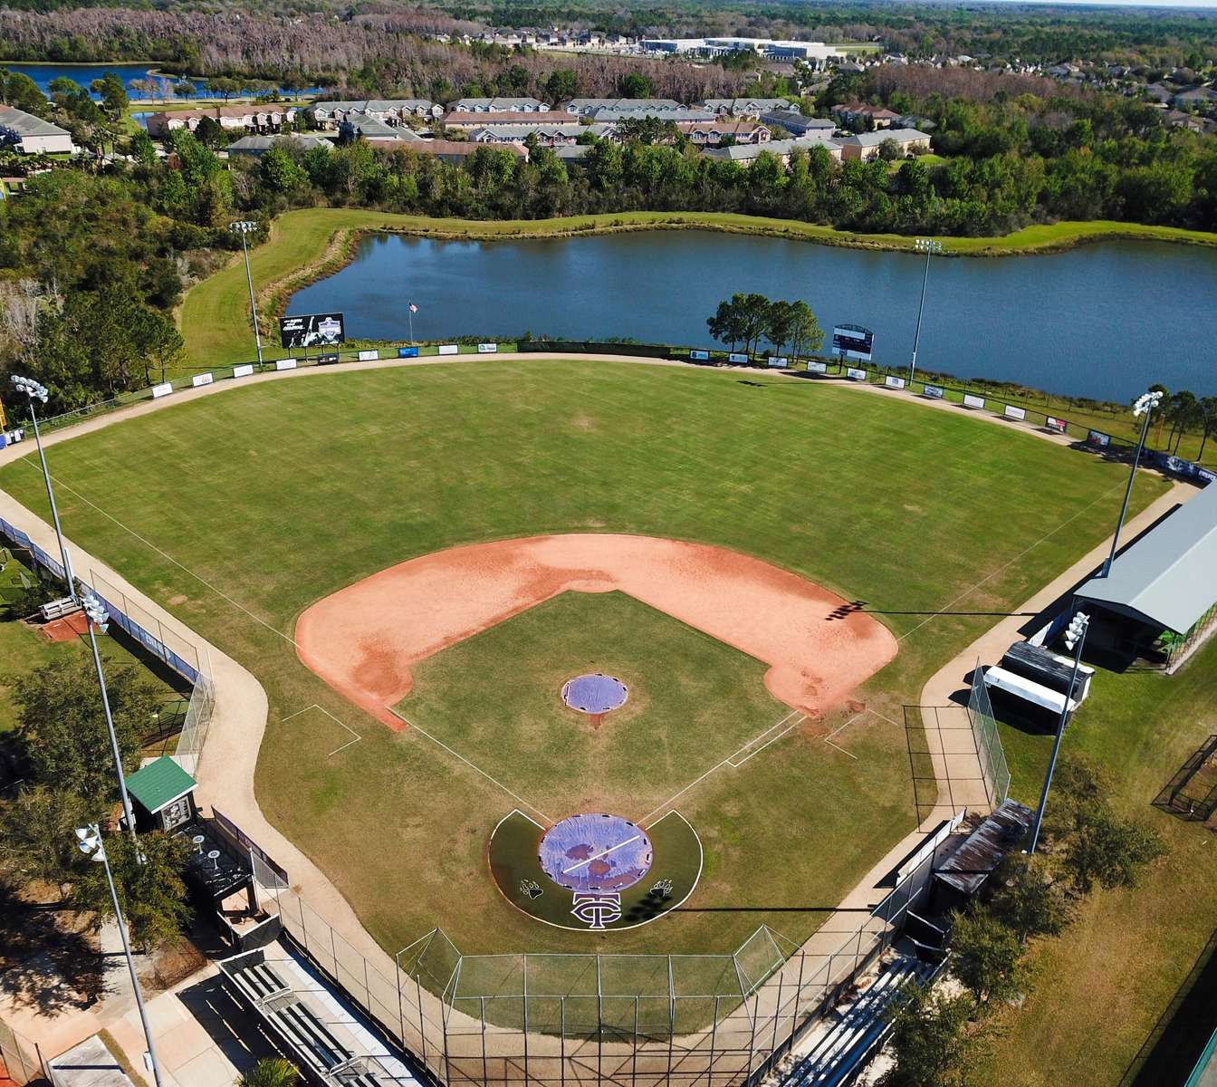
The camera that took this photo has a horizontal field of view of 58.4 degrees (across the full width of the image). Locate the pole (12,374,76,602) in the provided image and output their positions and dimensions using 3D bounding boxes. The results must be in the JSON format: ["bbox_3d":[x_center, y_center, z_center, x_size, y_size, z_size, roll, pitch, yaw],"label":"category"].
[{"bbox_3d":[-48.313,-4.233,94.942,4.700,20.300,1.200,23,34,37],"label":"pole"}]

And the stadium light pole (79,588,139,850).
[{"bbox_3d":[-27.750,12.380,62.130,1.200,21.400,3.200,-20,34,-36],"label":"stadium light pole"}]

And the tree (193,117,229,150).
[{"bbox_3d":[-139.015,-143.578,379.990,11.000,10.800,10.500,1,27,0],"label":"tree"}]

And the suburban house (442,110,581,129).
[{"bbox_3d":[-39.232,-168.723,436.906,54.000,8.000,13.300,-7,28,-16],"label":"suburban house"}]

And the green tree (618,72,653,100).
[{"bbox_3d":[13.771,-215.928,522.492,16.000,18.000,15.000,1,27,0],"label":"green tree"}]

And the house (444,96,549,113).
[{"bbox_3d":[-47.600,-183.530,460.490,43.000,9.000,15.000,-6,28,-16],"label":"house"}]

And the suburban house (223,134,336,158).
[{"bbox_3d":[-98.720,-118.750,329.340,31.000,9.000,14.500,-5,27,-13],"label":"suburban house"}]

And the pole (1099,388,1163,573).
[{"bbox_3d":[45.910,-3.140,97.750,4.900,21.400,1.200,-23,36,-40],"label":"pole"}]

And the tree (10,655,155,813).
[{"bbox_3d":[-36.719,12.105,75.860,9.200,8.800,9.200,0,27,-1],"label":"tree"}]

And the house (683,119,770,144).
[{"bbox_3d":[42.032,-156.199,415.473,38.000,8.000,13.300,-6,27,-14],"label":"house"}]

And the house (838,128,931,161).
[{"bbox_3d":[98.852,-144.167,393.379,44.000,8.000,13.500,-23,35,-39],"label":"house"}]

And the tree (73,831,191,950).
[{"bbox_3d":[-25.756,20.186,59.608,6.800,8.000,6.800,1,27,0],"label":"tree"}]

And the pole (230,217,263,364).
[{"bbox_3d":[-50.303,-34.652,154.163,3.700,21.000,1.200,-13,30,-25],"label":"pole"}]

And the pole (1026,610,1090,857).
[{"bbox_3d":[24.980,12.842,61.757,1.200,21.000,3.600,22,33,36],"label":"pole"}]

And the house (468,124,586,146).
[{"bbox_3d":[-26.060,-138.090,372.160,45.000,9.000,15.000,-6,28,-16],"label":"house"}]

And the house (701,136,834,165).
[{"bbox_3d":[54.715,-126.427,355.792,51.000,8.300,12.500,-18,32,-32],"label":"house"}]

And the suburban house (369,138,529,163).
[{"bbox_3d":[-49.892,-121.234,341.748,50.000,8.300,13.500,3,27,3],"label":"suburban house"}]

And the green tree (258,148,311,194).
[{"bbox_3d":[-84.850,-98.990,287.550,12.500,12.300,12.500,-6,28,-16],"label":"green tree"}]

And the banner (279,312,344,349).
[{"bbox_3d":[-44.242,-31.829,163.055,9.100,4.750,0.350,-10,29,-21],"label":"banner"}]

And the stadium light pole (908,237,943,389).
[{"bbox_3d":[45.030,-33.030,157.760,3.900,21.400,1.200,11,28,18],"label":"stadium light pole"}]

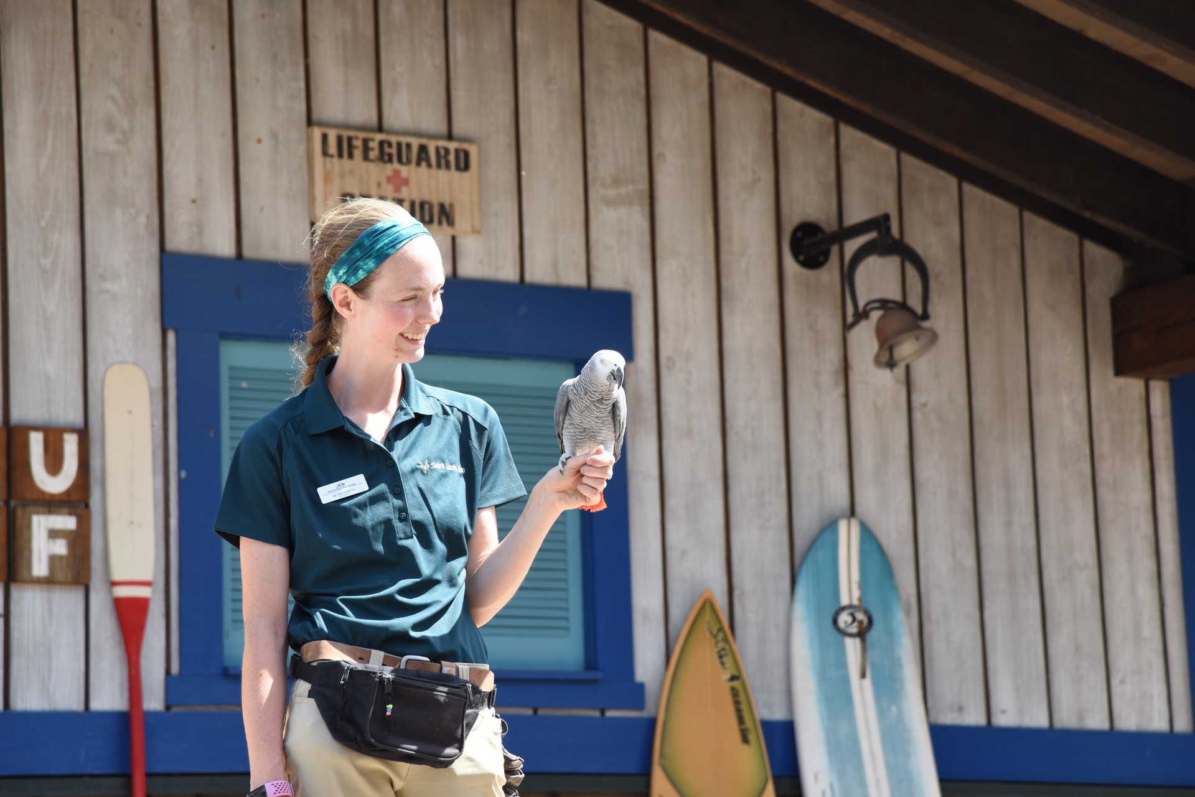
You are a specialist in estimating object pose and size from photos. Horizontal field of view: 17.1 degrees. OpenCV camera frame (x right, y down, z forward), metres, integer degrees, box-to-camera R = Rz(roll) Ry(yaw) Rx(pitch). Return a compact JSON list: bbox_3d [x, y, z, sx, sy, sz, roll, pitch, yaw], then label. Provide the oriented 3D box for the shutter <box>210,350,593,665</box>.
[{"bbox_3d":[-0.611,0.349,12.389,1.303,1.001,0.050,4,-11,-33],"label":"shutter"}]

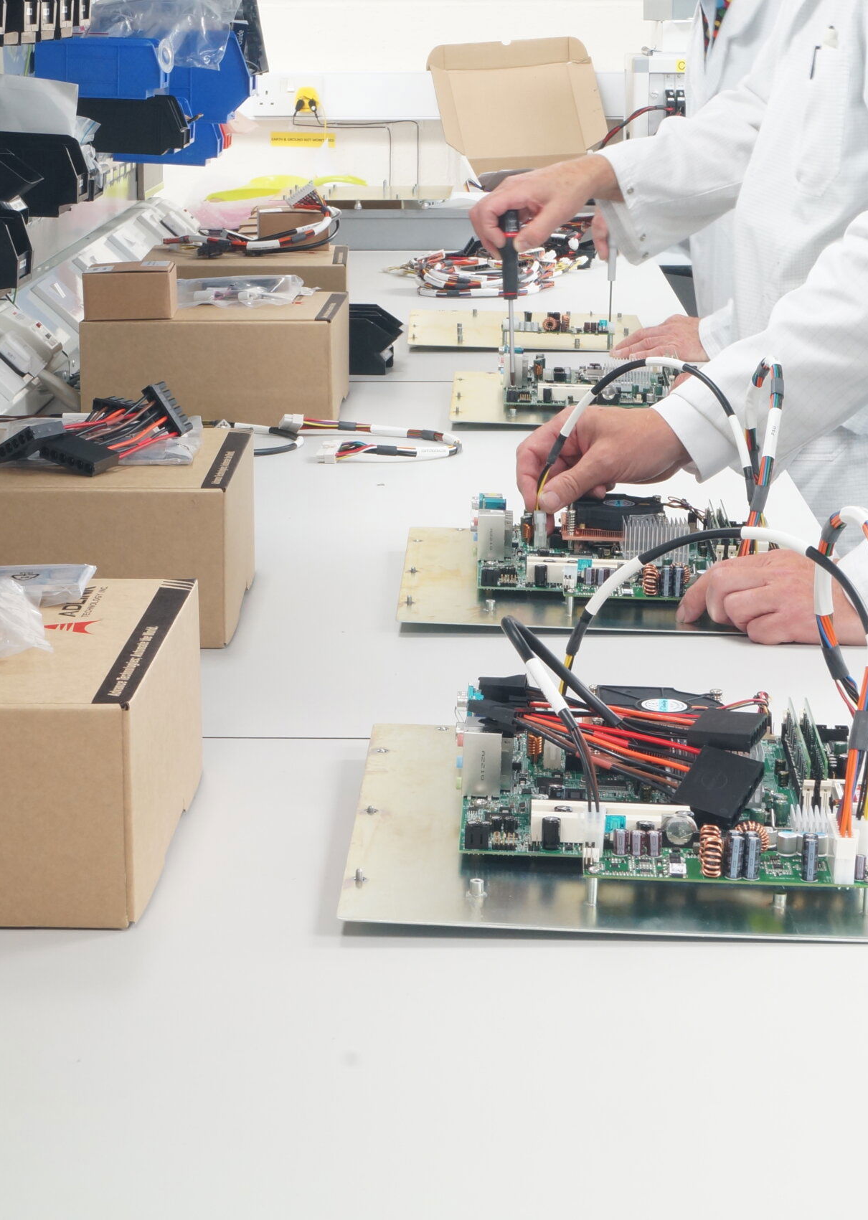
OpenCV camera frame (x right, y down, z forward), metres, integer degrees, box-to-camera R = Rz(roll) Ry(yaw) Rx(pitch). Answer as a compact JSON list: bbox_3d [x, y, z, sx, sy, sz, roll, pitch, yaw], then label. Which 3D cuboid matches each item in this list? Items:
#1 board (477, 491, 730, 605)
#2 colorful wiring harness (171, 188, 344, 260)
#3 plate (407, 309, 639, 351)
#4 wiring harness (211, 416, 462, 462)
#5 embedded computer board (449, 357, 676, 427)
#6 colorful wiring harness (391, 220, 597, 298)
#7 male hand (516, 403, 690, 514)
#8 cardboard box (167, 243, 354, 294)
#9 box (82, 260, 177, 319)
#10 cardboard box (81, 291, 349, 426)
[{"bbox_3d":[0.157,-0.060,2.136,0.248,0.048,0.266,1,13,1],"label":"board"},{"bbox_3d":[-0.243,-0.532,3.629,0.232,0.088,0.170,0,13,0],"label":"colorful wiring harness"},{"bbox_3d":[0.132,-0.391,3.714,0.329,0.014,0.356,1,13,0],"label":"plate"},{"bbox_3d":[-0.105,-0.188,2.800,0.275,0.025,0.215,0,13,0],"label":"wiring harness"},{"bbox_3d":[0.185,-0.271,3.082,0.327,0.056,0.362,1,13,1],"label":"embedded computer board"},{"bbox_3d":[0.098,-0.587,4.391,0.345,0.084,0.400,0,13,0],"label":"colorful wiring harness"},{"bbox_3d":[0.138,-0.123,2.168,0.145,0.092,0.095,0,13,0],"label":"male hand"},{"bbox_3d":[-0.253,-0.421,3.592,0.272,0.117,0.280,0,13,-1],"label":"cardboard box"},{"bbox_3d":[-0.334,-0.350,2.914,0.092,0.052,0.092,0,13,-4],"label":"box"},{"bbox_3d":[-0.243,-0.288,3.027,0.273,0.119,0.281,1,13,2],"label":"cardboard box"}]

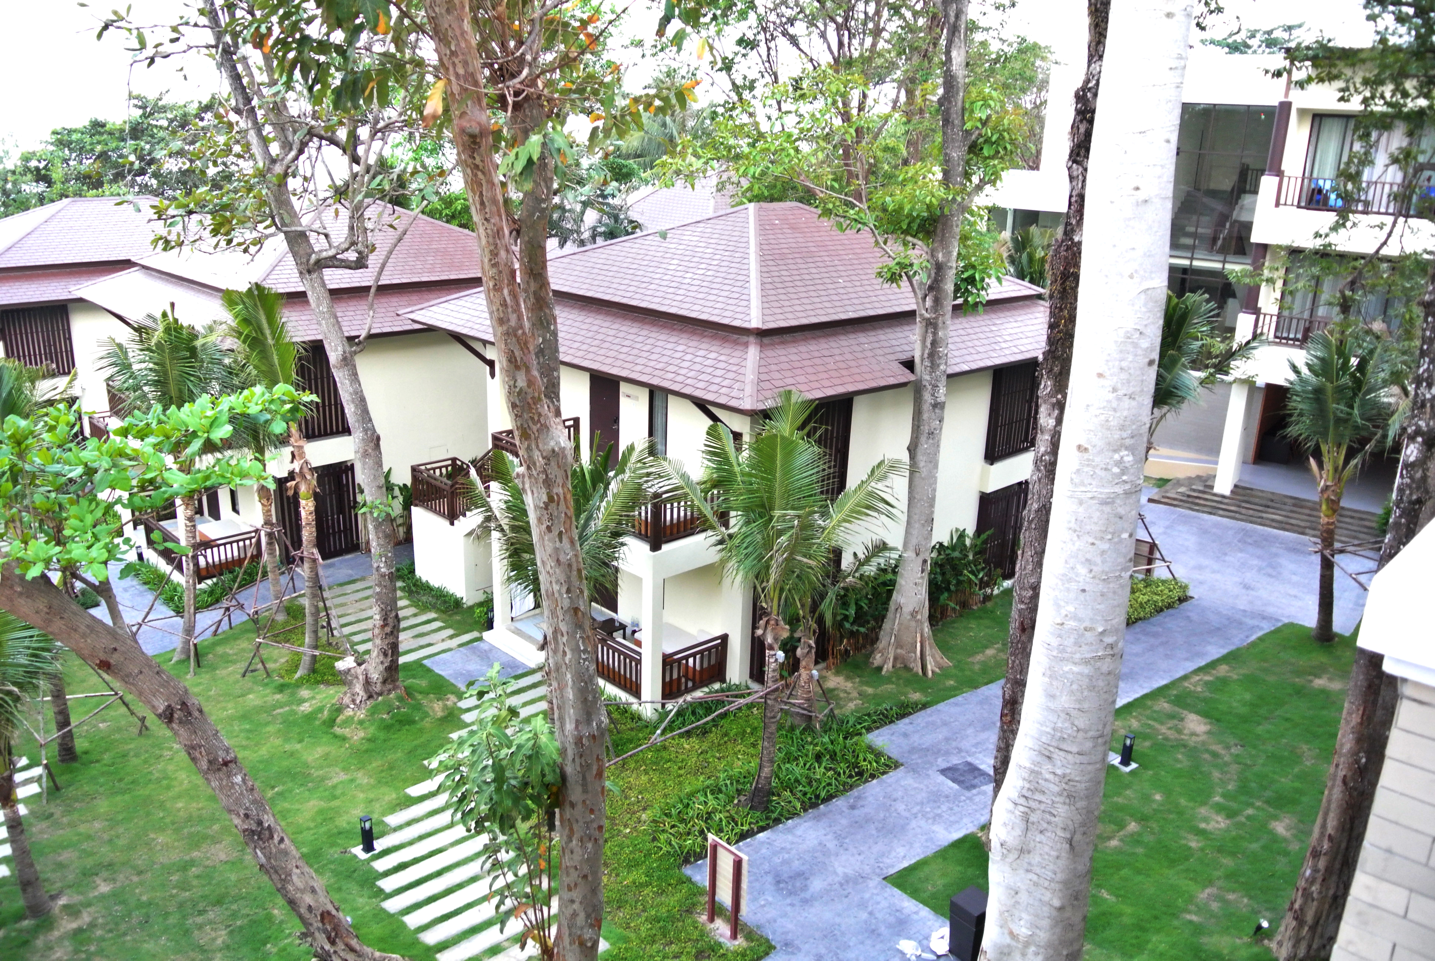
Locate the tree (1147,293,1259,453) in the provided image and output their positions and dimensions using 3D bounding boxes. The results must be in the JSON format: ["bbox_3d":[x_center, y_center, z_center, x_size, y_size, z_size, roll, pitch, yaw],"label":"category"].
[{"bbox_3d":[10.029,-0.699,24.395,4.000,6.937,3.800,9,18,21],"label":"tree"}]

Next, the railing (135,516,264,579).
[{"bbox_3d":[-11.779,1.357,24.814,1.850,0.980,2.650,-14,23,-42],"label":"railing"}]

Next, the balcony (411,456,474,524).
[{"bbox_3d":[-5.814,0.229,23.787,1.150,1.000,1.770,-14,23,-42],"label":"balcony"}]

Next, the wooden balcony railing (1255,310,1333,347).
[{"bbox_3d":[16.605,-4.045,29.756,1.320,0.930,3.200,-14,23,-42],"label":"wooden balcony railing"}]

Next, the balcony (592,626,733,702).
[{"bbox_3d":[-1.335,3.130,20.399,2.000,1.000,2.650,-14,23,-42],"label":"balcony"}]

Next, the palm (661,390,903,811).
[{"bbox_3d":[0.832,1.937,15.515,3.600,6.458,3.400,3,17,3],"label":"palm"}]

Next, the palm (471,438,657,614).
[{"bbox_3d":[-2.237,2.151,15.830,2.950,5.647,2.900,0,17,-8],"label":"palm"}]

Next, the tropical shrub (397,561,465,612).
[{"bbox_3d":[-6.538,2.266,23.797,0.650,0.450,2.600,-14,23,-42],"label":"tropical shrub"}]

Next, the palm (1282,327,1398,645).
[{"bbox_3d":[12.561,0.129,22.475,2.600,6.660,2.600,12,20,30],"label":"palm"}]

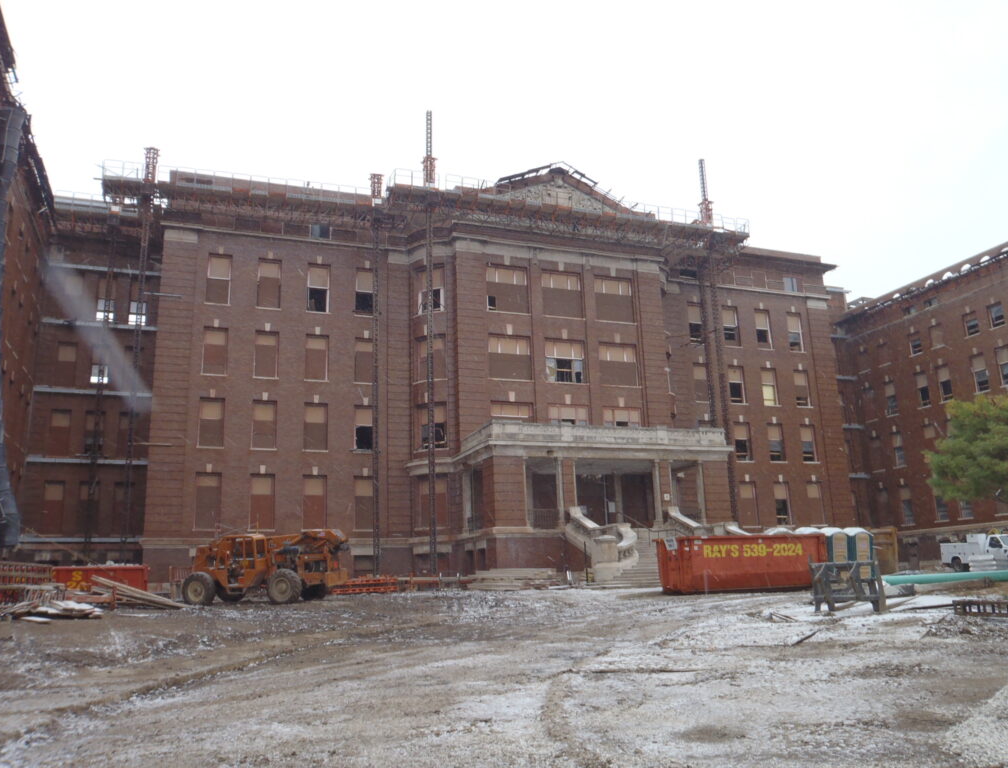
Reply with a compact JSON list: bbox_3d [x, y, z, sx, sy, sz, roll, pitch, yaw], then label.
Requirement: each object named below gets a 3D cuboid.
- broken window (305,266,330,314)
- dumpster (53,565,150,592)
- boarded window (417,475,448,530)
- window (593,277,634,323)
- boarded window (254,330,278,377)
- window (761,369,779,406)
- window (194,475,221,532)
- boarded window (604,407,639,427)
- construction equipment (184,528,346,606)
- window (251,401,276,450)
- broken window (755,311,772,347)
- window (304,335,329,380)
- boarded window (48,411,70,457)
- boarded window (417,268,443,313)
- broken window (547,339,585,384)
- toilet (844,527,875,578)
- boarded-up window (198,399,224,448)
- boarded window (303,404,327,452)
[{"bbox_3d":[-9.995,-5.140,44.829,1.126,2.714,0.170,3,-15,-20],"label":"broken window"},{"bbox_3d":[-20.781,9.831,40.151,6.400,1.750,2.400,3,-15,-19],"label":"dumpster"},{"bbox_3d":[-3.794,6.258,44.288,1.860,2.823,0.160,-8,-15,22],"label":"boarded window"},{"bbox_3d":[6.650,-4.976,49.525,2.359,2.798,0.160,3,-15,-20],"label":"window"},{"bbox_3d":[-13.951,-1.686,48.815,1.396,2.855,0.200,3,-15,-21],"label":"boarded window"},{"bbox_3d":[17.340,0.261,54.052,1.126,2.483,0.170,3,-15,-20],"label":"window"},{"bbox_3d":[-14.424,5.744,40.345,1.126,2.726,0.170,3,-15,-20],"label":"window"},{"bbox_3d":[7.675,2.902,53.367,2.758,2.802,0.200,3,-15,-20],"label":"boarded window"},{"bbox_3d":[-8.825,6.866,31.066,6.250,2.590,2.500,-6,-14,15],"label":"construction equipment"},{"bbox_3d":[-13.813,2.398,47.820,1.396,2.871,0.200,3,-15,-21],"label":"window"},{"bbox_3d":[19.746,-4.098,62.987,1.350,3.085,0.200,3,-15,-20],"label":"broken window"},{"bbox_3d":[-11.220,-1.528,49.842,1.396,2.855,0.200,3,-15,-21],"label":"window"},{"bbox_3d":[-26.220,2.955,49.100,1.066,2.802,0.200,3,-15,-20],"label":"boarded window"},{"bbox_3d":[-4.519,-5.708,50.557,2.016,3.034,0.300,-8,-15,23],"label":"boarded window"},{"bbox_3d":[3.577,-1.257,47.383,2.359,2.530,0.160,3,-15,-20],"label":"broken window"},{"bbox_3d":[15.715,7.756,37.446,1.120,2.300,1.200,1,-14,-12],"label":"toilet"},{"bbox_3d":[-14.935,2.043,42.336,1.211,2.562,0.160,3,-15,-20],"label":"boarded-up window"},{"bbox_3d":[-10.006,2.319,44.138,1.211,2.562,0.160,3,-15,-20],"label":"boarded window"}]

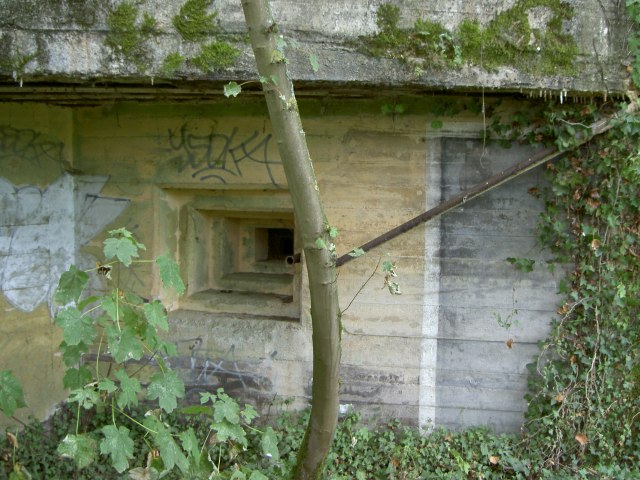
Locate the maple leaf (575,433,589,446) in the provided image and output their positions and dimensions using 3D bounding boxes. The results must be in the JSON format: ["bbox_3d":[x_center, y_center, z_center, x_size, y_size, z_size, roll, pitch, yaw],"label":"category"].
[{"bbox_3d":[1.505,1.148,4.150,0.080,0.070,0.040,1,5,11],"label":"maple leaf"}]

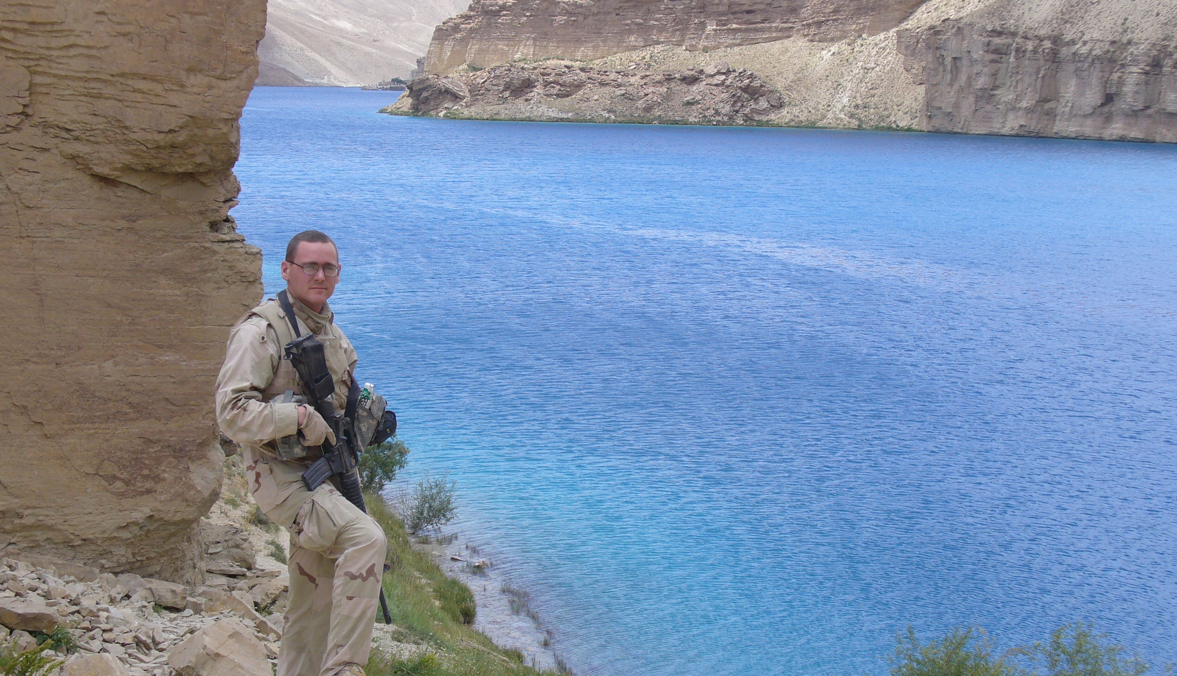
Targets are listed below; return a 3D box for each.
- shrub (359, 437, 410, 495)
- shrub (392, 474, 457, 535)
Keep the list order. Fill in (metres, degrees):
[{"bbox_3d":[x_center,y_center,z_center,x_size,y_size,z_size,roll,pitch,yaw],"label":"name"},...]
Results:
[{"bbox_3d":[-2.389,1.467,23.500,0.680,0.660,0.650,0,7,0],"label":"shrub"},{"bbox_3d":[-1.770,1.800,22.000,0.690,0.660,0.650,0,7,0],"label":"shrub"}]

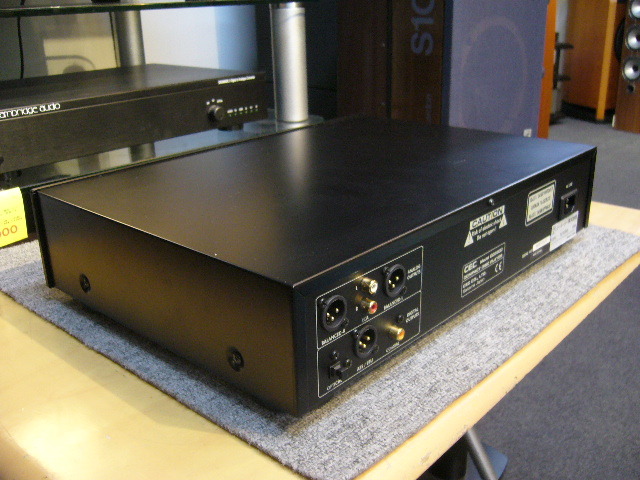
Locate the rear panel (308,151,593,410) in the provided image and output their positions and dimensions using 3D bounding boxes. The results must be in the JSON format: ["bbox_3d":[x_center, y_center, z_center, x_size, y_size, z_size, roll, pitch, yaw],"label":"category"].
[{"bbox_3d":[0.131,0.005,0.500,0.022,0.079,0.427,16,26,39],"label":"rear panel"}]

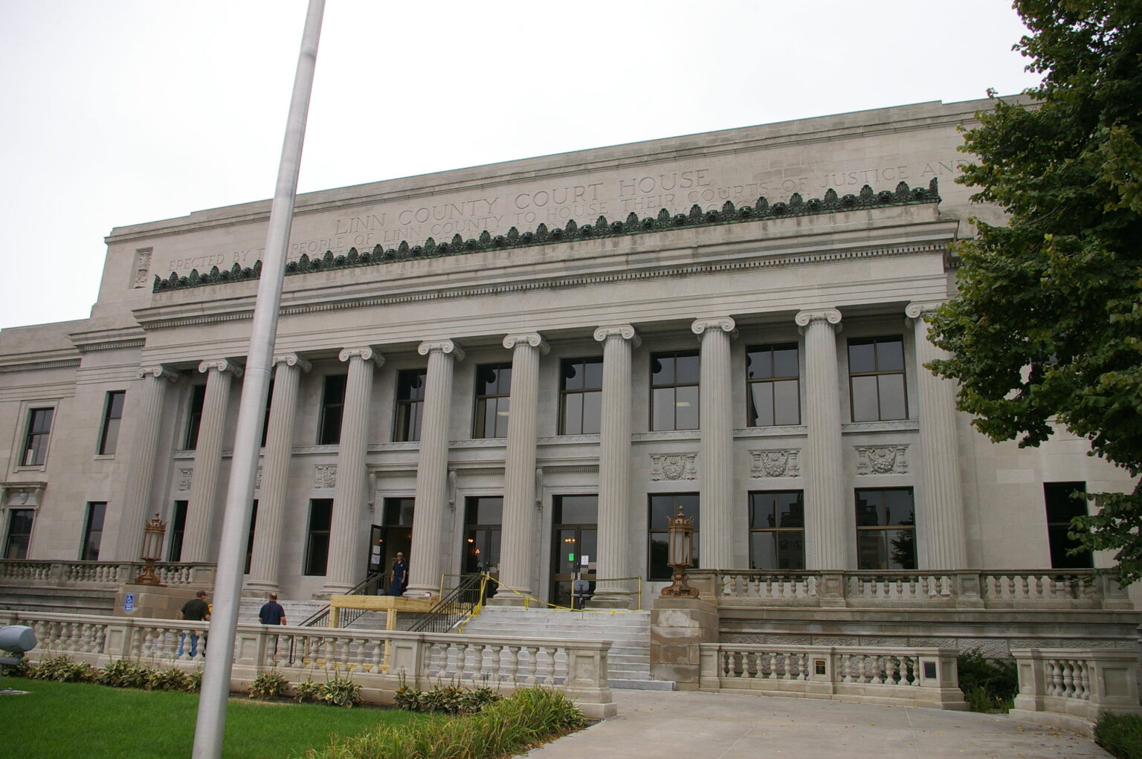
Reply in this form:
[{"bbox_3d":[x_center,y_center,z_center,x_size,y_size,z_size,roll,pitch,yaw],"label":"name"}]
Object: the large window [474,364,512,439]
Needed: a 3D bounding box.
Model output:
[{"bbox_3d":[-2.634,0.736,30.317,1.661,2.730,0.160,-4,-17,18],"label":"large window"}]

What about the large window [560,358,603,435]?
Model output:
[{"bbox_3d":[0.352,0.504,27.942,1.587,2.604,0.215,-4,-18,18],"label":"large window"}]

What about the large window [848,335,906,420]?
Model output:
[{"bbox_3d":[9.257,-0.027,25.827,1.638,2.677,0.150,-4,-16,18],"label":"large window"}]

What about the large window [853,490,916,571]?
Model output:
[{"bbox_3d":[8.802,4.301,23.802,1.616,2.661,0.215,-4,-18,18],"label":"large window"}]

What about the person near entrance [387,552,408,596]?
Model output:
[{"bbox_3d":[-5.610,6.504,27.850,0.522,1.741,0.353,1,-17,4],"label":"person near entrance"}]

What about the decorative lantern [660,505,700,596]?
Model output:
[{"bbox_3d":[2.437,3.860,19.083,0.875,2.072,0.875,-4,-18,18],"label":"decorative lantern"}]

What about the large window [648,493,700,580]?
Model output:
[{"bbox_3d":[3.208,4.866,26.479,1.660,2.747,0.150,-4,-16,18],"label":"large window"}]

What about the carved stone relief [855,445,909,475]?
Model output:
[{"bbox_3d":[8.843,2.293,24.247,1.520,0.869,0.153,-4,-18,18],"label":"carved stone relief"}]

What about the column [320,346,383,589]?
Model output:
[{"bbox_3d":[-7.631,3.238,29.879,1.440,8.896,1.440,-4,-17,18],"label":"column"}]

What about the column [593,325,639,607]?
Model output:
[{"bbox_3d":[1.440,2.683,26.924,1.440,8.896,1.440,2,-16,0],"label":"column"}]

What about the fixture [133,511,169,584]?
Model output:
[{"bbox_3d":[-11.719,4.785,23.965,0.875,2.042,0.875,-4,-18,18],"label":"fixture"}]

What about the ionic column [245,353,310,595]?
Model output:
[{"bbox_3d":[-10.189,3.230,29.487,1.290,8.450,1.200,-4,-18,18],"label":"ionic column"}]

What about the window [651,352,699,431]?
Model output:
[{"bbox_3d":[3.257,0.320,26.985,1.587,2.604,0.215,-4,-18,18],"label":"window"}]

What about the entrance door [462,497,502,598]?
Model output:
[{"bbox_3d":[-2.775,5.787,28.875,1.920,3.687,0.192,-4,-17,18],"label":"entrance door"}]

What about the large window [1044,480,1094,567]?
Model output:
[{"bbox_3d":[13.543,4.100,23.204,1.118,2.725,0.150,-4,-16,18],"label":"large window"}]

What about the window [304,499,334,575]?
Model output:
[{"bbox_3d":[-8.653,5.587,30.424,1.660,2.747,0.150,-4,-16,18],"label":"window"}]

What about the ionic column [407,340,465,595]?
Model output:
[{"bbox_3d":[-4.623,3.058,28.894,1.440,8.896,1.440,-4,-17,18],"label":"ionic column"}]

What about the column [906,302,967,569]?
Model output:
[{"bbox_3d":[10.347,2.089,23.988,1.440,8.896,1.440,-4,-17,18],"label":"column"}]

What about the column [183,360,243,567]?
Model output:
[{"bbox_3d":[-13.007,3.396,30.496,1.290,8.450,1.200,-4,-18,18],"label":"column"}]

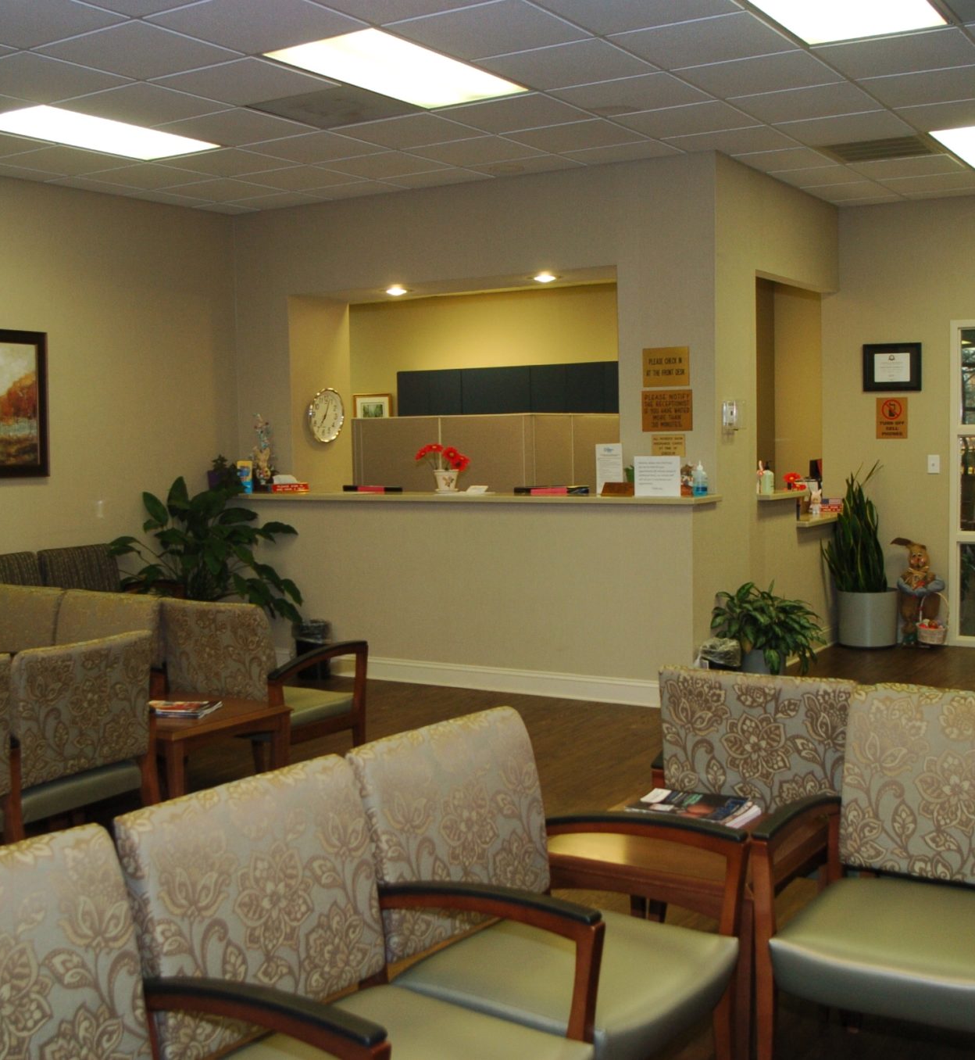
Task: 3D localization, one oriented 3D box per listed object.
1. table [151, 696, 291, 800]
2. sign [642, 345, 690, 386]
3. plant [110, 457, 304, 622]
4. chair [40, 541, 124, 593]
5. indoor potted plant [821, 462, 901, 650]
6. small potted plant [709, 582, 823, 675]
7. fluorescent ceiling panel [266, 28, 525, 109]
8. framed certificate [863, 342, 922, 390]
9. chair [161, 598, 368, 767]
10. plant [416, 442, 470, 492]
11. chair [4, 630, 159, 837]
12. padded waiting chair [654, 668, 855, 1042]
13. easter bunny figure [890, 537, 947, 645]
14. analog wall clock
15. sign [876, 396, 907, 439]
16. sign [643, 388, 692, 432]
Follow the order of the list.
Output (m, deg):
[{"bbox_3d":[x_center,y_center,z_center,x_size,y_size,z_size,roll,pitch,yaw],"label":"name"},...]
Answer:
[{"bbox_3d":[-1.126,0.918,4.850,0.610,0.508,0.560,2,5,32],"label":"table"},{"bbox_3d":[0.989,-0.900,7.380,0.283,0.216,0.018,2,5,32],"label":"sign"},{"bbox_3d":[-1.759,0.274,8.214,0.800,1.300,0.800,2,5,32],"label":"plant"},{"bbox_3d":[-2.195,0.534,7.656,0.630,0.880,0.570,2,5,32],"label":"chair"},{"bbox_3d":[2.514,0.156,8.983,0.430,1.260,0.430,2,5,32],"label":"indoor potted plant"},{"bbox_3d":[1.539,0.629,7.368,0.520,0.600,0.550,2,5,32],"label":"small potted plant"},{"bbox_3d":[-0.348,-1.925,5.507,0.600,0.070,1.200,2,5,32],"label":"fluorescent ceiling panel"},{"bbox_3d":[2.729,-1.089,8.977,0.400,0.328,0.030,2,5,32],"label":"framed certificate"},{"bbox_3d":[-0.858,0.694,5.301,0.590,0.880,0.640,2,5,32],"label":"chair"},{"bbox_3d":[-0.257,-0.365,7.910,0.280,0.300,0.180,2,5,32],"label":"plant"},{"bbox_3d":[-1.484,0.778,4.321,0.620,0.880,0.605,2,5,32],"label":"chair"},{"bbox_3d":[0.842,0.785,3.701,0.605,0.880,0.630,2,5,32],"label":"padded waiting chair"},{"bbox_3d":[2.872,0.418,8.876,0.370,0.735,0.250,1,5,25],"label":"easter bunny figure"},{"bbox_3d":[-1.102,-0.788,9.162,0.045,0.385,0.385,2,5,32],"label":"analog wall clock"},{"bbox_3d":[2.739,-0.753,9.007,0.215,0.284,0.018,2,5,32],"label":"sign"},{"bbox_3d":[0.995,-0.660,7.398,0.308,0.229,0.018,2,5,32],"label":"sign"}]

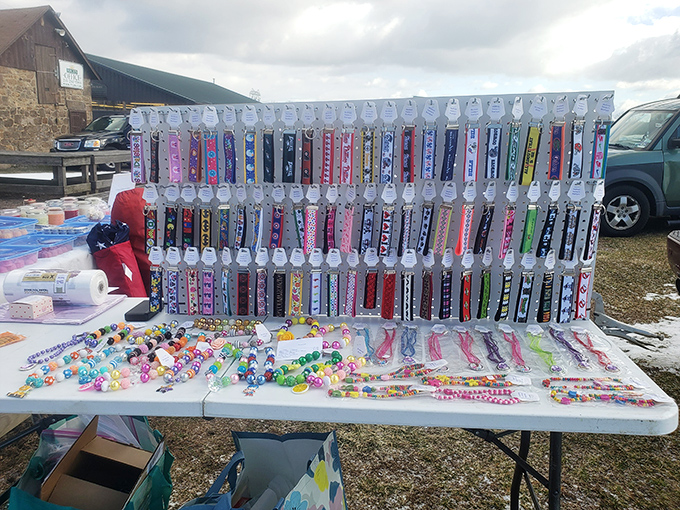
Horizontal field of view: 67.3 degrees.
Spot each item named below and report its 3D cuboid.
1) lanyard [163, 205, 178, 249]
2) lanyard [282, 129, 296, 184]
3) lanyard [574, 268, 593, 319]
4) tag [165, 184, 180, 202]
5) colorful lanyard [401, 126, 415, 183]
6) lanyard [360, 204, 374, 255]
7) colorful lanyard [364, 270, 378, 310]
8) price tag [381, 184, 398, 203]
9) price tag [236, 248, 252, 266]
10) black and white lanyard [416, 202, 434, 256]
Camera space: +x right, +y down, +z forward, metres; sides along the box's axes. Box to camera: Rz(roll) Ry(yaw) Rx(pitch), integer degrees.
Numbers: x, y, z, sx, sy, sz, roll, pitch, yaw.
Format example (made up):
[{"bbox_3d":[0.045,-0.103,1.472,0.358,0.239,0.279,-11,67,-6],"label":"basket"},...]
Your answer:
[{"bbox_3d":[-0.475,-0.076,1.434,0.032,0.142,0.014,5,14,-8],"label":"lanyard"},{"bbox_3d":[-0.131,-0.256,1.330,0.032,0.141,0.014,2,14,-2],"label":"lanyard"},{"bbox_3d":[0.649,0.103,1.359,0.034,0.144,0.012,1,13,7],"label":"lanyard"},{"bbox_3d":[-0.464,-0.171,1.417,0.043,0.052,0.005,8,15,-9],"label":"tag"},{"bbox_3d":[0.175,-0.255,1.297,0.033,0.142,0.014,1,13,5],"label":"colorful lanyard"},{"bbox_3d":[0.071,-0.066,1.353,0.032,0.137,0.017,1,15,-3],"label":"lanyard"},{"bbox_3d":[0.087,0.096,1.427,0.034,0.118,0.012,1,13,7],"label":"colorful lanyard"},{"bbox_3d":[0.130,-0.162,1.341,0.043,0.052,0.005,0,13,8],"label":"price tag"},{"bbox_3d":[-0.271,0.008,1.446,0.043,0.054,0.003,1,13,7],"label":"price tag"},{"bbox_3d":[0.224,-0.066,1.341,0.032,0.140,0.012,13,16,27],"label":"black and white lanyard"}]

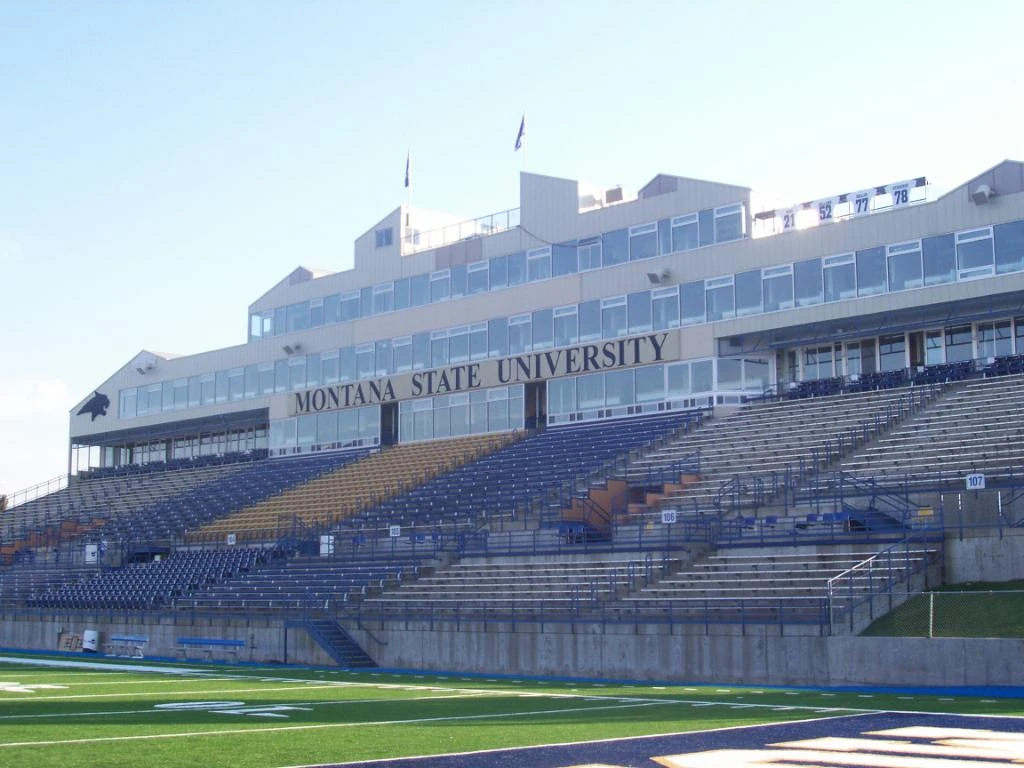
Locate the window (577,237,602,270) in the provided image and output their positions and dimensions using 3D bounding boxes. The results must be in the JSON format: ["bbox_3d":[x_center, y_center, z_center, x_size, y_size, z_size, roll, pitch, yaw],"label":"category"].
[{"bbox_3d":[3.835,-6.391,76.679,0.100,1.700,1.590,8,-11,-44],"label":"window"}]

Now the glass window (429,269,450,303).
[{"bbox_3d":[-3.866,-5.224,84.172,0.100,1.667,1.727,8,-11,-44],"label":"glass window"}]

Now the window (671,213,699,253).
[{"bbox_3d":[7.996,-6.938,72.341,0.150,1.700,1.660,7,-11,-44],"label":"window"}]

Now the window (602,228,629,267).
[{"bbox_3d":[4.981,-6.555,75.528,0.100,1.700,1.672,8,-11,-44],"label":"window"}]

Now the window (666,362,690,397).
[{"bbox_3d":[7.614,-0.144,71.842,0.150,1.440,1.460,7,-11,-44],"label":"window"}]

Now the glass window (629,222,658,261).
[{"bbox_3d":[6.224,-6.731,74.280,0.100,1.700,1.866,8,-11,-44],"label":"glass window"}]

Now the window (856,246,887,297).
[{"bbox_3d":[14.873,-4.619,64.779,0.150,1.980,1.478,7,-10,-44],"label":"window"}]

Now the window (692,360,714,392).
[{"bbox_3d":[8.613,-0.301,70.819,0.150,1.390,1.300,7,-11,-44],"label":"window"}]

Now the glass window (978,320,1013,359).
[{"bbox_3d":[18.494,-1.590,59.927,0.100,1.597,1.474,8,-11,-44],"label":"glass window"}]

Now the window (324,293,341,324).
[{"bbox_3d":[-10.445,-4.261,90.970,0.150,1.720,1.599,7,-10,-44],"label":"window"}]

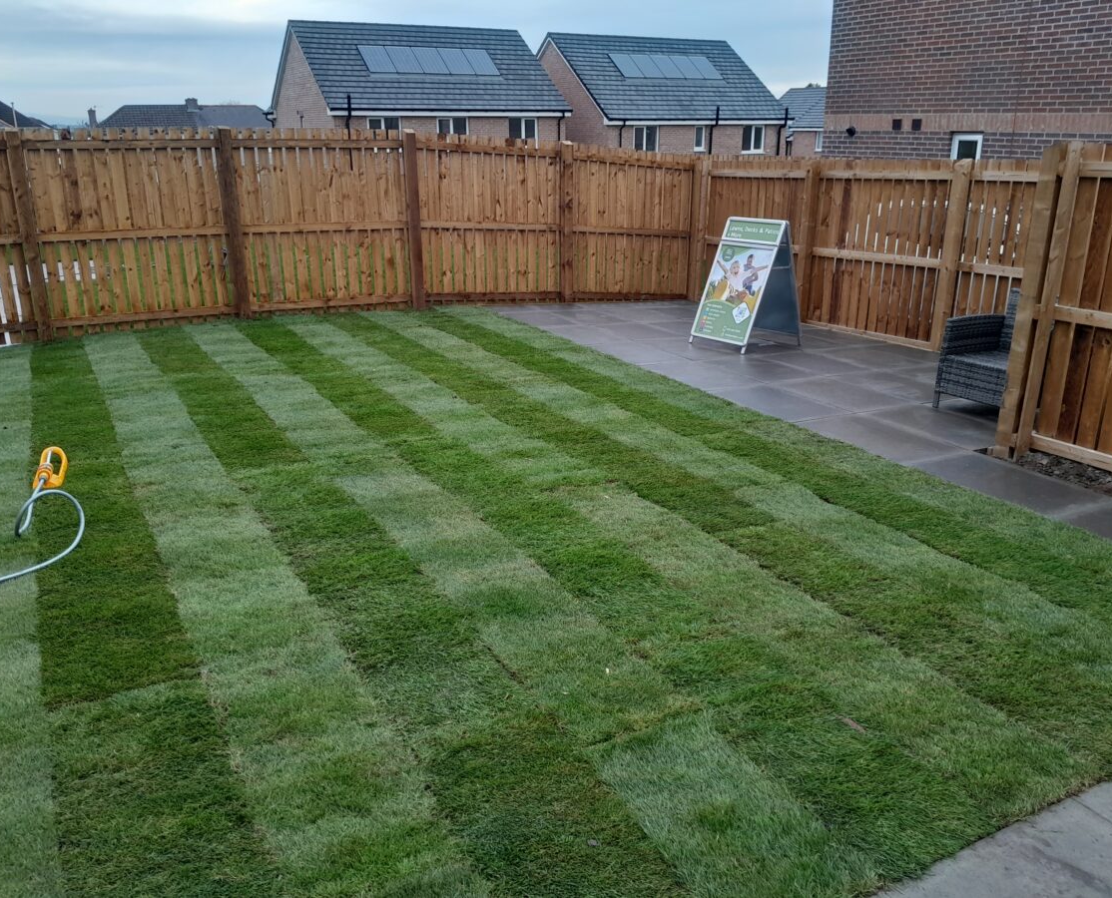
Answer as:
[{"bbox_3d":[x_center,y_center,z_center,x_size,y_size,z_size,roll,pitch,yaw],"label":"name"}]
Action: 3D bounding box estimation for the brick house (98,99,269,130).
[{"bbox_3d":[-31.681,-26.759,79.110,16.500,7.800,8.200,-5,21,-15],"label":"brick house"}]

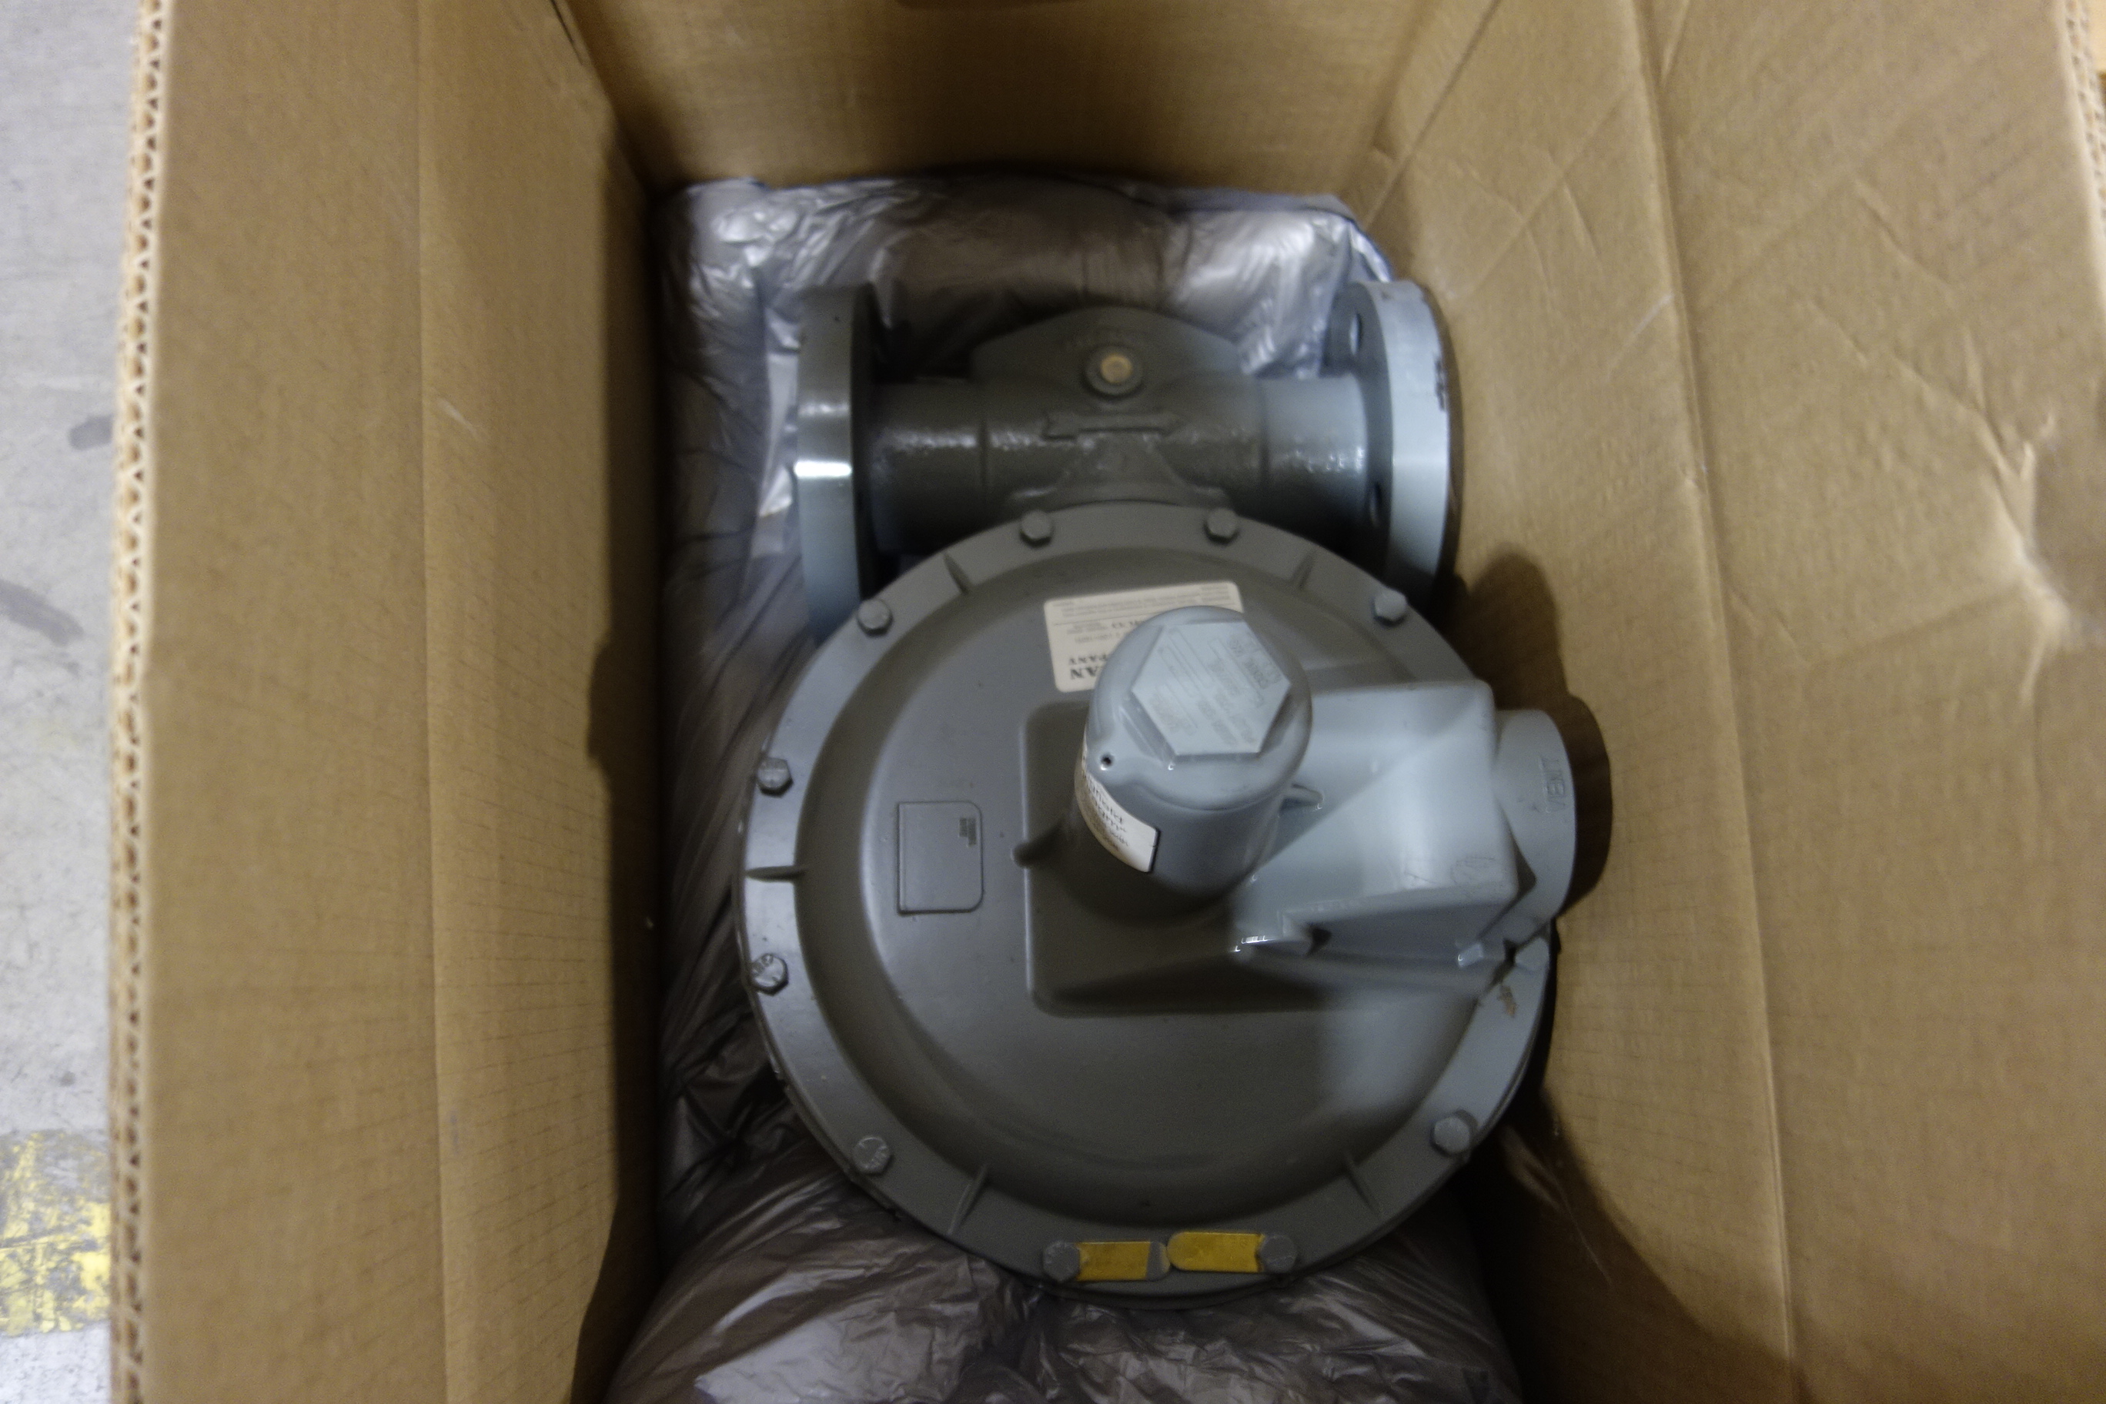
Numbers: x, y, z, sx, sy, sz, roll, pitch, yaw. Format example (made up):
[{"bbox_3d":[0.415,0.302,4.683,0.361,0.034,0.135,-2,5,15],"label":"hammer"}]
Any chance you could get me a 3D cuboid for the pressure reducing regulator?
[{"bbox_3d":[0.032,-0.007,0.585,0.293,0.319,0.414,-1,70,-2],"label":"pressure reducing regulator"}]

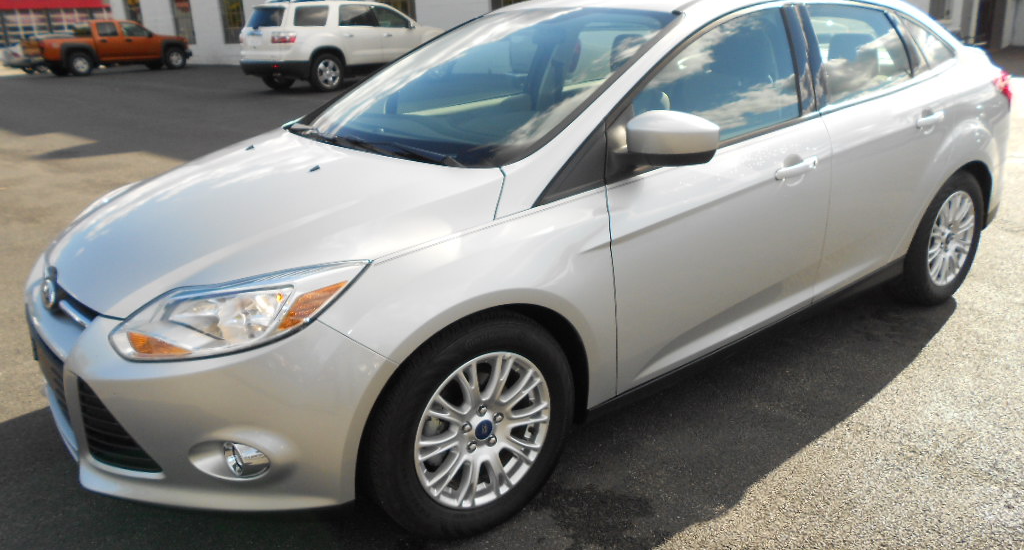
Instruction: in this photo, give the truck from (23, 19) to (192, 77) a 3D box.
[{"bbox_3d":[-13.685,-7.803,26.349,1.760,1.700,5.260,12,24,39],"label":"truck"}]

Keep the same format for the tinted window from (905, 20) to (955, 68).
[{"bbox_3d":[1.872,-1.026,3.401,0.330,0.230,0.060,-19,-1,-39],"label":"tinted window"}]

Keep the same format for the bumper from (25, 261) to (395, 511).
[{"bbox_3d":[-1.060,0.210,2.414,0.660,0.510,1.800,-16,22,-34],"label":"bumper"}]

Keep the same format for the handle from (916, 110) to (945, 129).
[{"bbox_3d":[1.712,-0.639,3.163,0.205,0.055,0.055,-17,22,-36],"label":"handle"}]

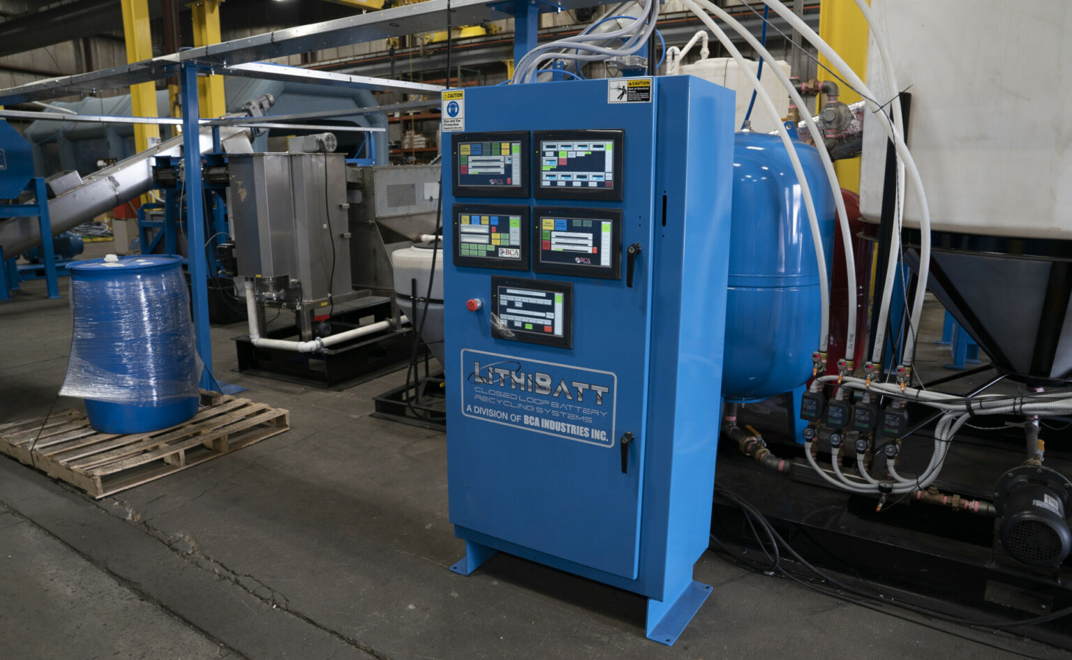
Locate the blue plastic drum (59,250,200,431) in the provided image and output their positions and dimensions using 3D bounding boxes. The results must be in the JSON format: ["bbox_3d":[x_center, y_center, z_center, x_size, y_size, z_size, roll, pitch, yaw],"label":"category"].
[{"bbox_3d":[-2.213,0.055,3.950,0.605,0.885,0.605,7,14,31],"label":"blue plastic drum"}]

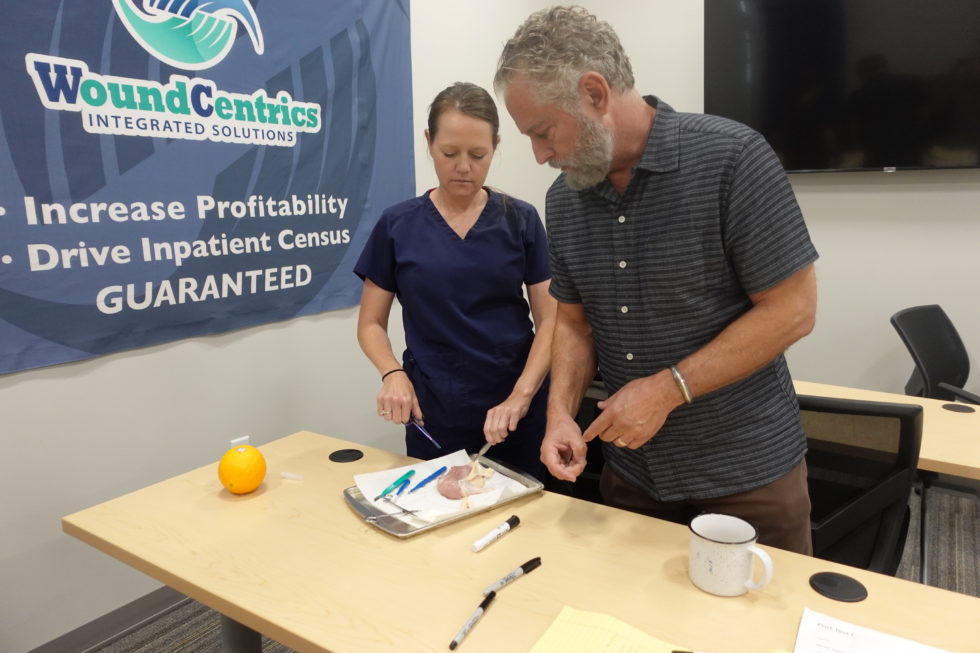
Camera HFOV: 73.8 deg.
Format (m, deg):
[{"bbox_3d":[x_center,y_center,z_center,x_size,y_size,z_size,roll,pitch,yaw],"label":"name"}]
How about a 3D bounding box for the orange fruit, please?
[{"bbox_3d":[-0.512,0.295,1.348,0.097,0.097,0.097,0,10,0],"label":"orange fruit"}]

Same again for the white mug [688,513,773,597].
[{"bbox_3d":[0.373,0.358,1.010,0.129,0.087,0.098,10,14,44],"label":"white mug"}]

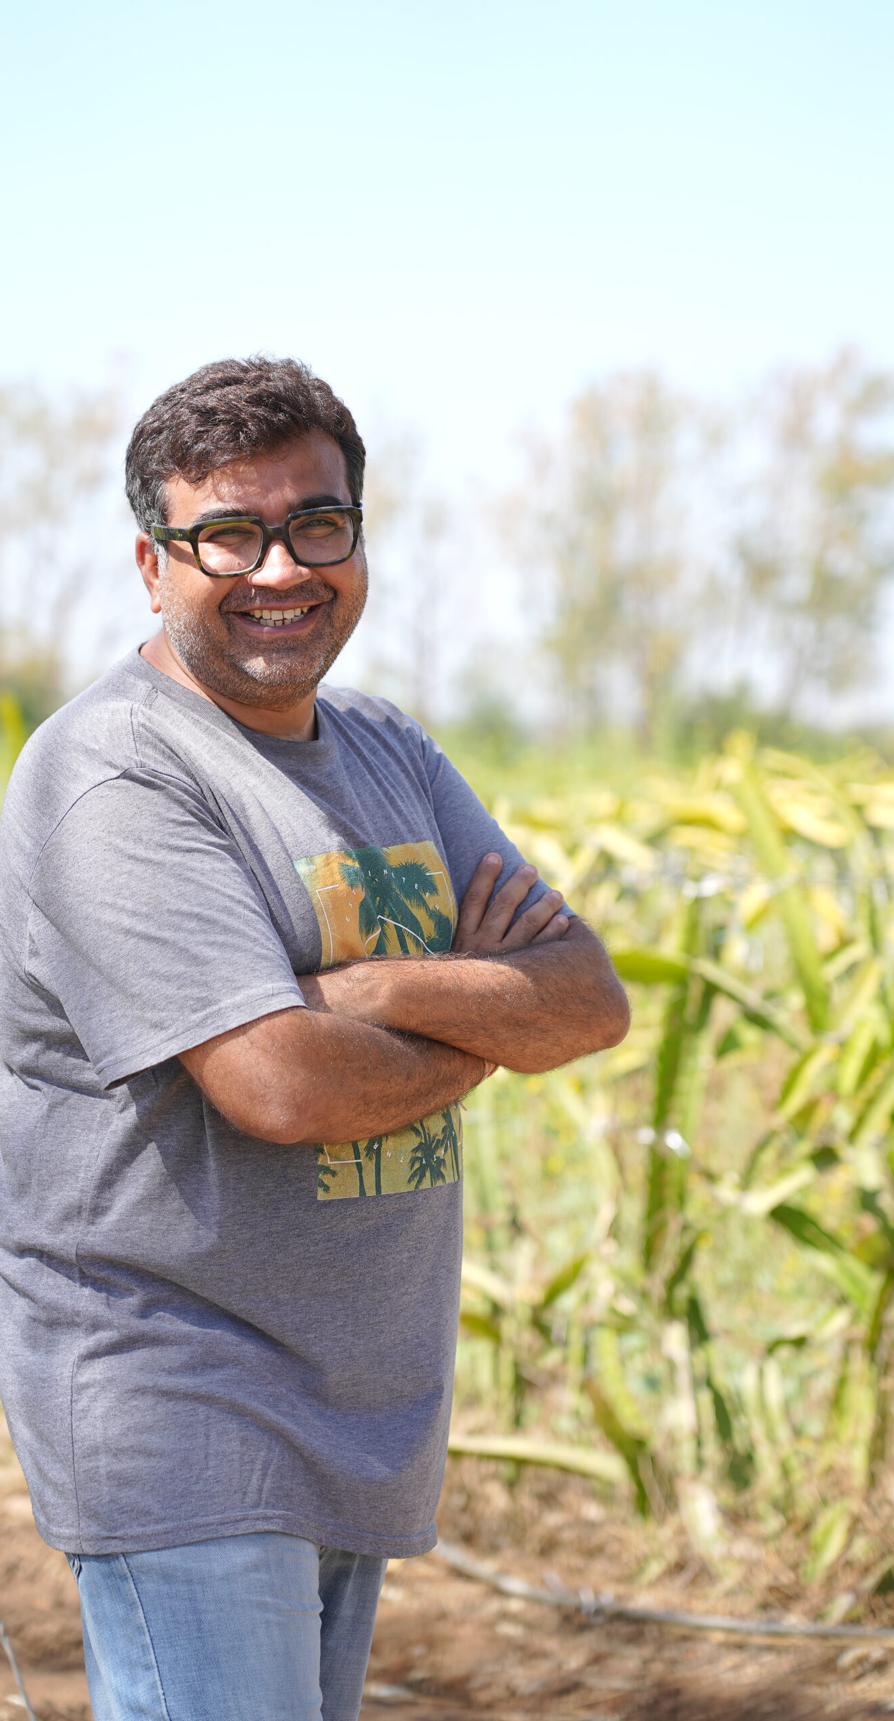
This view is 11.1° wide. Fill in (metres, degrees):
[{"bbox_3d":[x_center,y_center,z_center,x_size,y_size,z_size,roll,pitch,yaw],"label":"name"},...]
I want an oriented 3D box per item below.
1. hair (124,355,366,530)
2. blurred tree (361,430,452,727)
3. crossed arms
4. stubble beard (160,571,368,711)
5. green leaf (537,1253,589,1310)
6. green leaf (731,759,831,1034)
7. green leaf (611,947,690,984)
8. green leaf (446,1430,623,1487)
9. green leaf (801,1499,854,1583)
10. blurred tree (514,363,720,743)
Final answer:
[{"bbox_3d":[-0.148,-0.302,3.390,0.165,0.145,0.200,-6,2,-22],"label":"hair"},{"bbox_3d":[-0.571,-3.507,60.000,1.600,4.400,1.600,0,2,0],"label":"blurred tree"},{"bbox_3d":[-0.030,0.099,3.270,0.250,0.215,0.420,1,2,37],"label":"crossed arms"},{"bbox_3d":[-0.136,-0.159,3.330,0.145,0.105,0.120,-6,2,-22],"label":"stubble beard"},{"bbox_3d":[0.210,0.757,8.300,0.050,0.130,0.050,37,0,0],"label":"green leaf"},{"bbox_3d":[0.582,0.062,8.000,0.075,0.500,0.070,-16,0,0],"label":"green leaf"},{"bbox_3d":[0.354,0.186,8.100,0.150,0.060,0.060,5,0,0],"label":"green leaf"},{"bbox_3d":[0.156,1.064,8.150,0.330,0.070,0.070,10,0,0],"label":"green leaf"},{"bbox_3d":[0.647,1.155,7.800,0.060,0.150,0.050,25,0,0],"label":"green leaf"},{"bbox_3d":[2.222,-3.771,60.000,2.700,5.400,2.600,0,2,0],"label":"blurred tree"}]

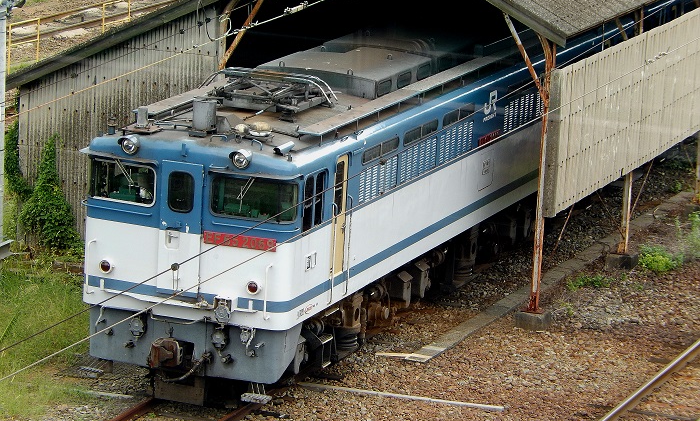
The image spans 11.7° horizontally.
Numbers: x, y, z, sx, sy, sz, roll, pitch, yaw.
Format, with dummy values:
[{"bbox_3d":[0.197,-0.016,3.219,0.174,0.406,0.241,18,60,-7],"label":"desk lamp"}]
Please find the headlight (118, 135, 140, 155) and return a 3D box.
[{"bbox_3d":[-2.676,-0.798,41.594,0.228,0.233,0.218,8,13,20],"label":"headlight"}]

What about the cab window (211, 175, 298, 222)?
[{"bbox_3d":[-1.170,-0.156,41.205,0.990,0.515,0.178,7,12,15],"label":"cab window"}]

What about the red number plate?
[{"bbox_3d":[-1.338,0.374,41.259,0.916,0.155,0.035,7,12,15],"label":"red number plate"}]

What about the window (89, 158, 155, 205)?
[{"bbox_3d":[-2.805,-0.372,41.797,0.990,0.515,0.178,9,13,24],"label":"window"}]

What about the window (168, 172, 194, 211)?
[{"bbox_3d":[-2.042,-0.227,41.392,0.361,0.535,0.050,8,13,20],"label":"window"}]

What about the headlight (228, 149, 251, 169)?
[{"bbox_3d":[-1.313,-0.618,41.100,0.228,0.233,0.218,8,13,20],"label":"headlight"}]

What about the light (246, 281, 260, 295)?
[{"bbox_3d":[-1.171,0.933,41.300,0.170,0.173,0.094,7,13,18],"label":"light"}]

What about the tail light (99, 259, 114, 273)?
[{"bbox_3d":[-3.012,0.690,41.968,0.170,0.173,0.094,8,13,22],"label":"tail light"}]

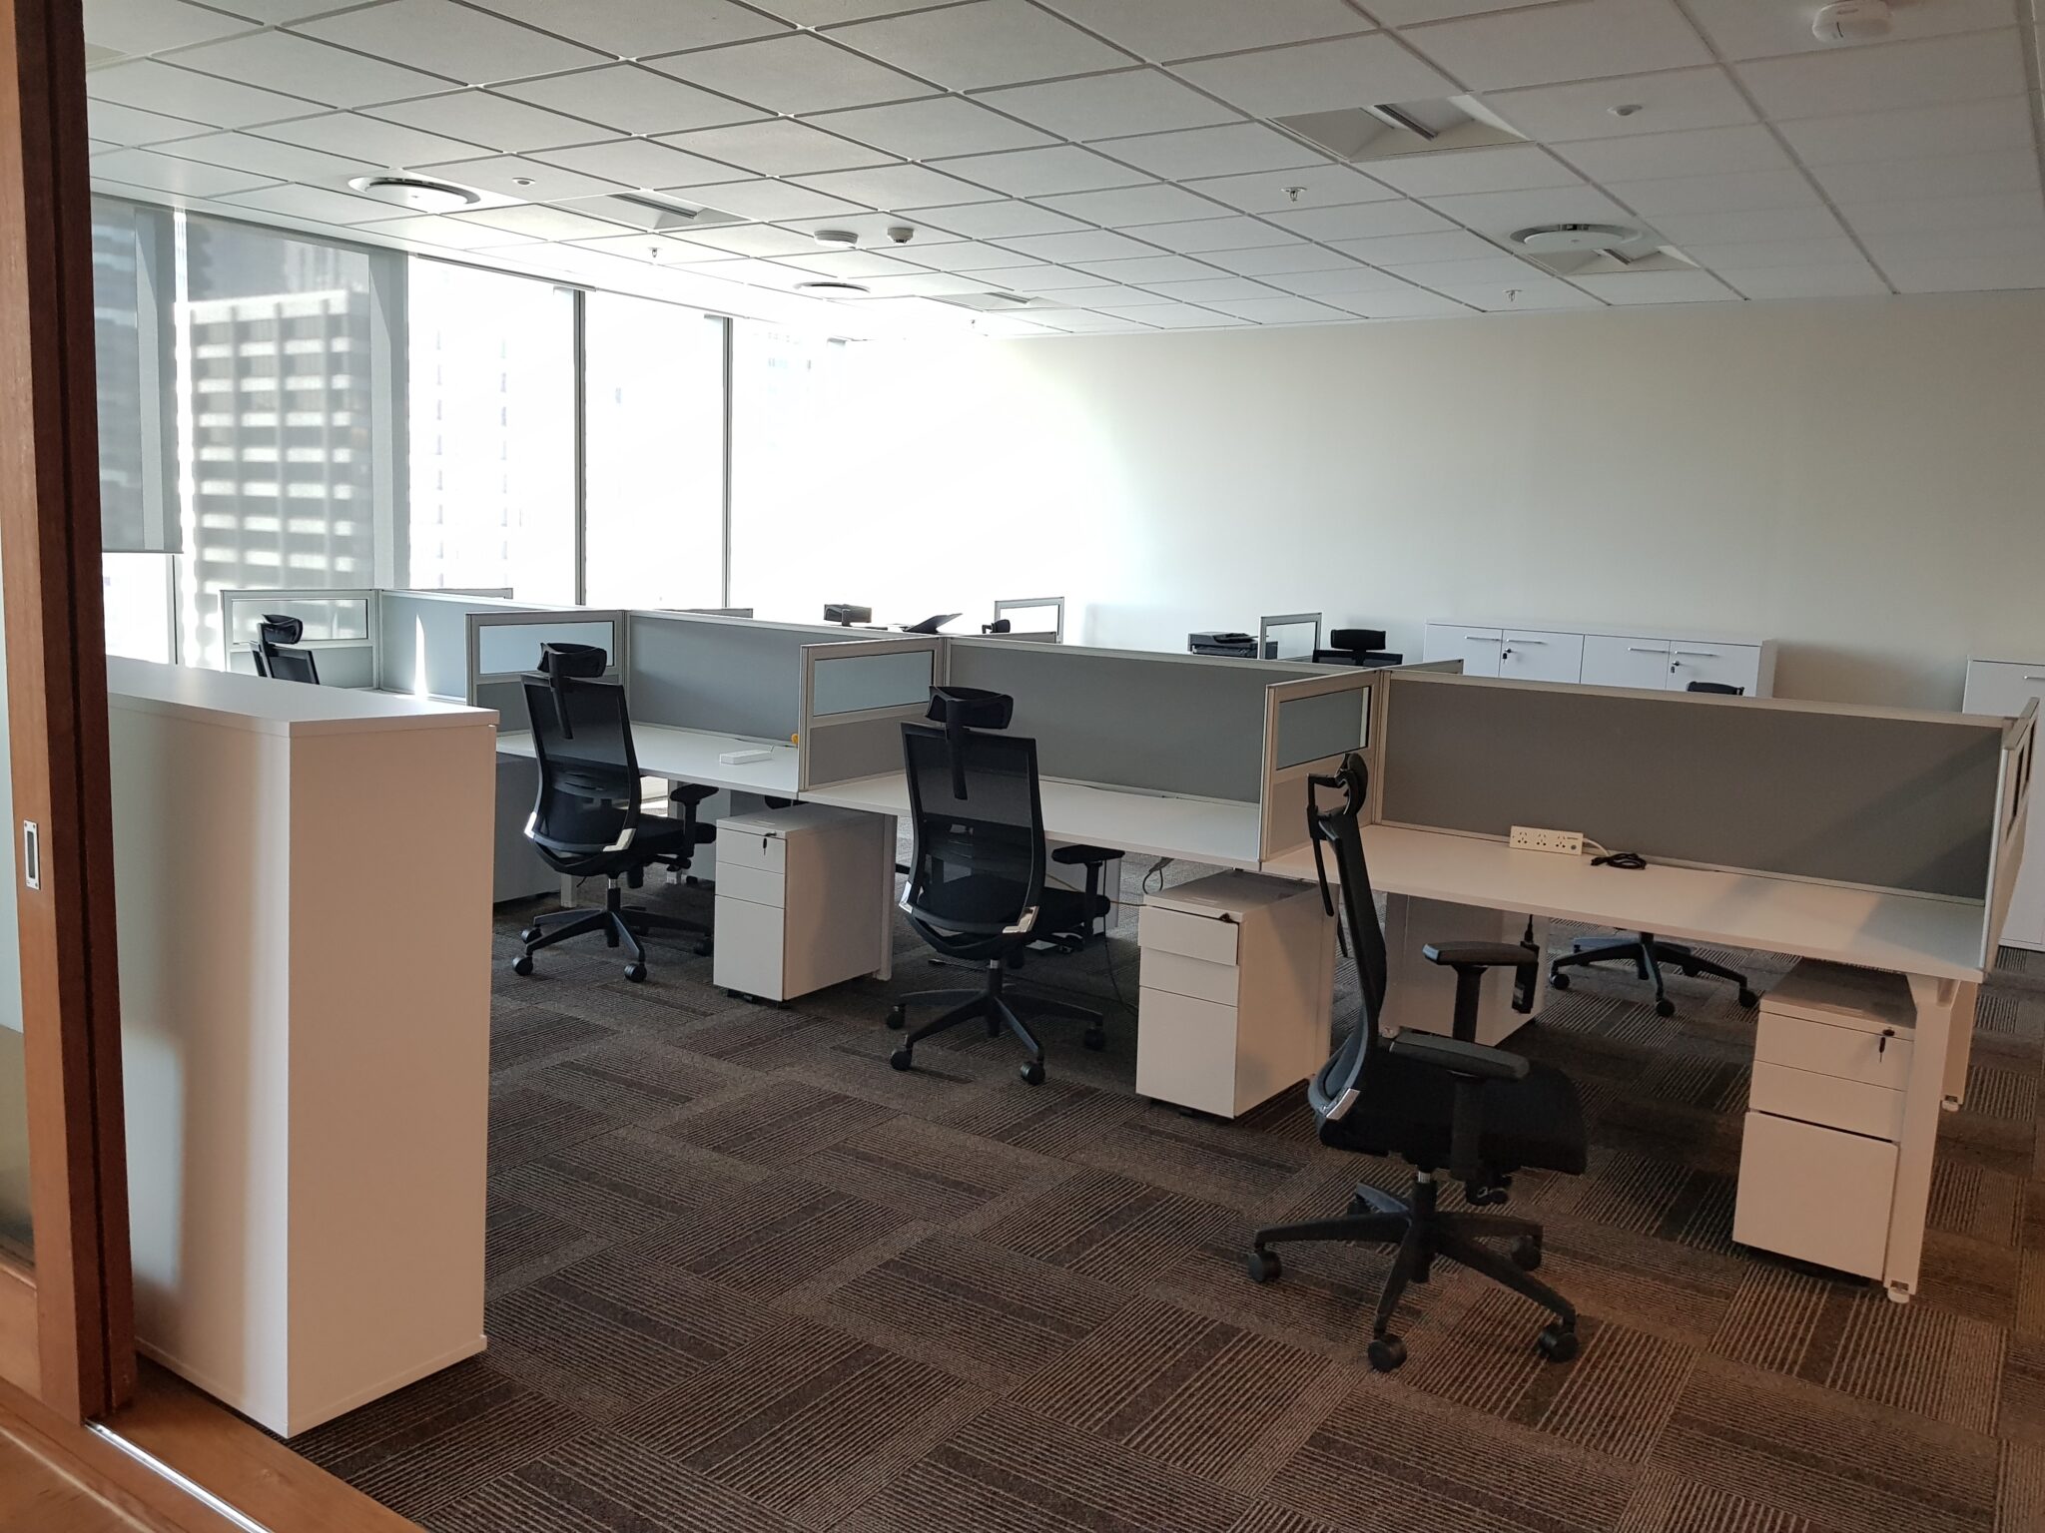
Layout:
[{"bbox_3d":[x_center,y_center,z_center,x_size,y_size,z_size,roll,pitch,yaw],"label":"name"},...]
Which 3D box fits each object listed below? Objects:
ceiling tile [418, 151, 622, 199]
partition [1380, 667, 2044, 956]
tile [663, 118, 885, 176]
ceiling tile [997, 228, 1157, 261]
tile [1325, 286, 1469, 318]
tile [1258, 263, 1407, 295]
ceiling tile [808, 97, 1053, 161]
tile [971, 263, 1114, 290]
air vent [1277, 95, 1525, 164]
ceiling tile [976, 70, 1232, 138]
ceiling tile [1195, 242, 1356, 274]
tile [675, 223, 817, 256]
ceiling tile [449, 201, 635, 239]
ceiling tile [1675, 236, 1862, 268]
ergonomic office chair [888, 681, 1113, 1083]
[{"bbox_3d":[-1.756,-2.079,5.460,0.600,0.020,0.600,8,11,33],"label":"ceiling tile"},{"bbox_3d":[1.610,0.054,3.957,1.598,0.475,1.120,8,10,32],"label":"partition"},{"bbox_3d":[-0.765,-1.935,4.798,0.600,0.020,0.600,8,11,33],"label":"tile"},{"bbox_3d":[0.232,-2.167,6.359,0.600,0.020,0.600,8,10,33],"label":"ceiling tile"},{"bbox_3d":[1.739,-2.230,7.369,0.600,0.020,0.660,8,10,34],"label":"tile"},{"bbox_3d":[1.417,-2.234,7.020,0.600,0.020,0.600,8,10,33],"label":"tile"},{"bbox_3d":[-0.260,-1.883,4.517,0.590,0.020,0.590,8,11,33],"label":"ceiling tile"},{"bbox_3d":[0.060,-2.296,7.189,0.590,0.020,0.590,8,11,33],"label":"tile"},{"bbox_3d":[1.073,-1.822,4.335,0.590,0.060,0.590,8,10,33],"label":"air vent"},{"bbox_3d":[0.236,-1.775,4.137,0.600,0.020,0.600,8,10,34],"label":"ceiling tile"},{"bbox_3d":[1.080,-2.166,6.527,0.600,0.020,0.600,8,10,33],"label":"ceiling tile"},{"bbox_3d":[-1.104,-2.217,6.442,0.590,0.020,0.590,8,10,33],"label":"tile"},{"bbox_3d":[-1.940,-2.211,6.258,0.600,0.020,0.600,8,10,34],"label":"ceiling tile"},{"bbox_3d":[2.936,-2.031,6.023,0.600,0.020,0.600,8,10,33],"label":"ceiling tile"},{"bbox_3d":[-0.083,0.303,4.635,0.680,1.150,0.680,8,10,36],"label":"ergonomic office chair"}]

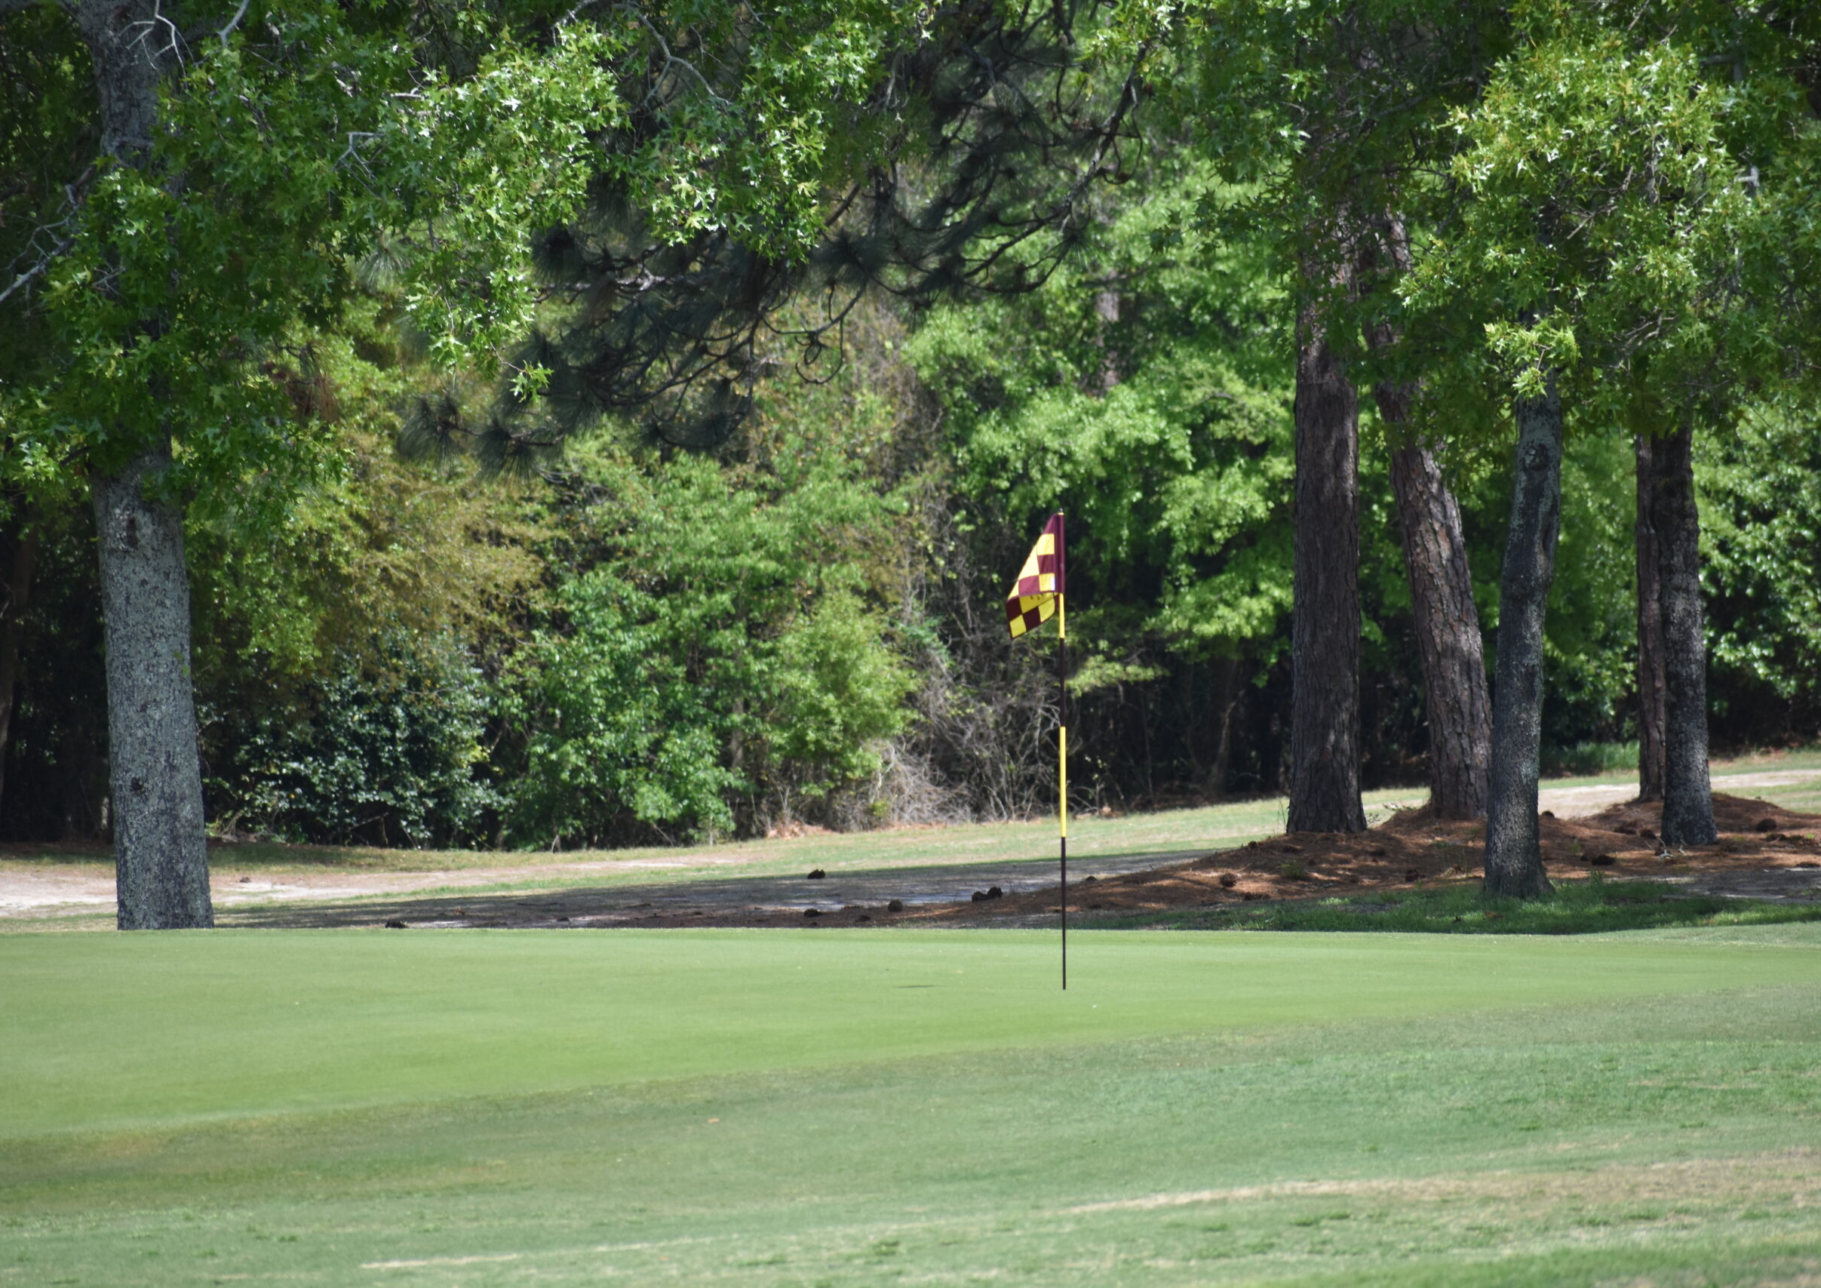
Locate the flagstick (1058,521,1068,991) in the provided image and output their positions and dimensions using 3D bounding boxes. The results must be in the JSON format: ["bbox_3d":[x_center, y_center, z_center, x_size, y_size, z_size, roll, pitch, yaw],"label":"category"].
[{"bbox_3d":[0.679,0.472,89.400,0.021,2.130,0.021,0,0,0],"label":"flagstick"}]

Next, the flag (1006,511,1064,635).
[{"bbox_3d":[0.553,-0.305,89.350,0.280,0.550,0.150,0,0,0],"label":"flag"}]

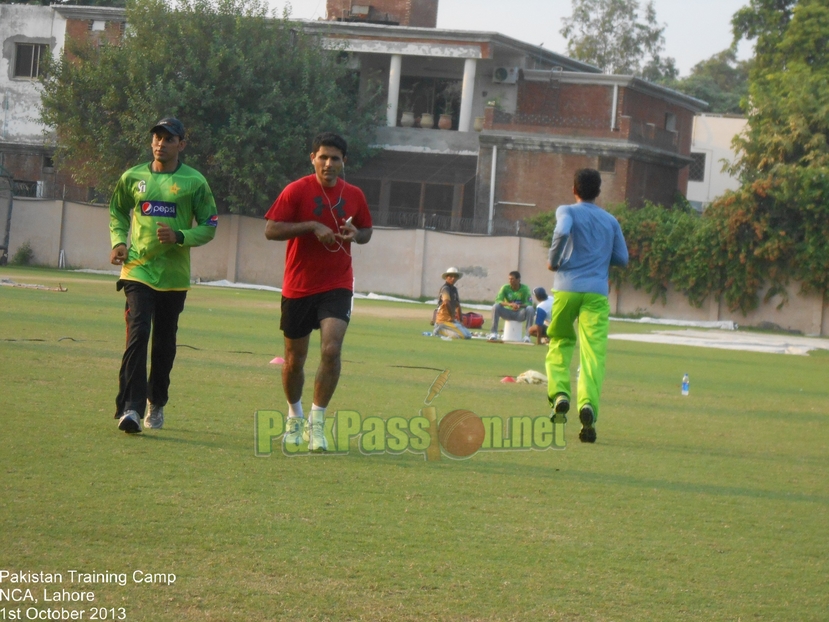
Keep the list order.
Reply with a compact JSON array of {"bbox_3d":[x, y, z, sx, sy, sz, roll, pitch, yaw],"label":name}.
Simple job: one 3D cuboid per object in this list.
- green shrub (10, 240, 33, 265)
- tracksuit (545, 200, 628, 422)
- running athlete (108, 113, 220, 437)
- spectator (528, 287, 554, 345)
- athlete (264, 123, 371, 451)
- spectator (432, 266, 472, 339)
[{"bbox_3d":[-13.340,-1.957,97.000,0.850,0.900,0.800,4,1,0],"label":"green shrub"},{"bbox_3d":[1.144,0.003,18.850,0.560,1.460,0.580,4,1,-7],"label":"tracksuit"},{"bbox_3d":[-1.448,-0.204,16.380,0.620,1.820,0.550,5,1,7],"label":"running athlete"},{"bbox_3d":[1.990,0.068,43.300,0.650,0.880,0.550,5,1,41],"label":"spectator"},{"bbox_3d":[-0.537,-0.105,16.120,0.610,1.790,0.520,4,1,-5],"label":"athlete"},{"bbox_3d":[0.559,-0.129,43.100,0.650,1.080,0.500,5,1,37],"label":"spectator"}]

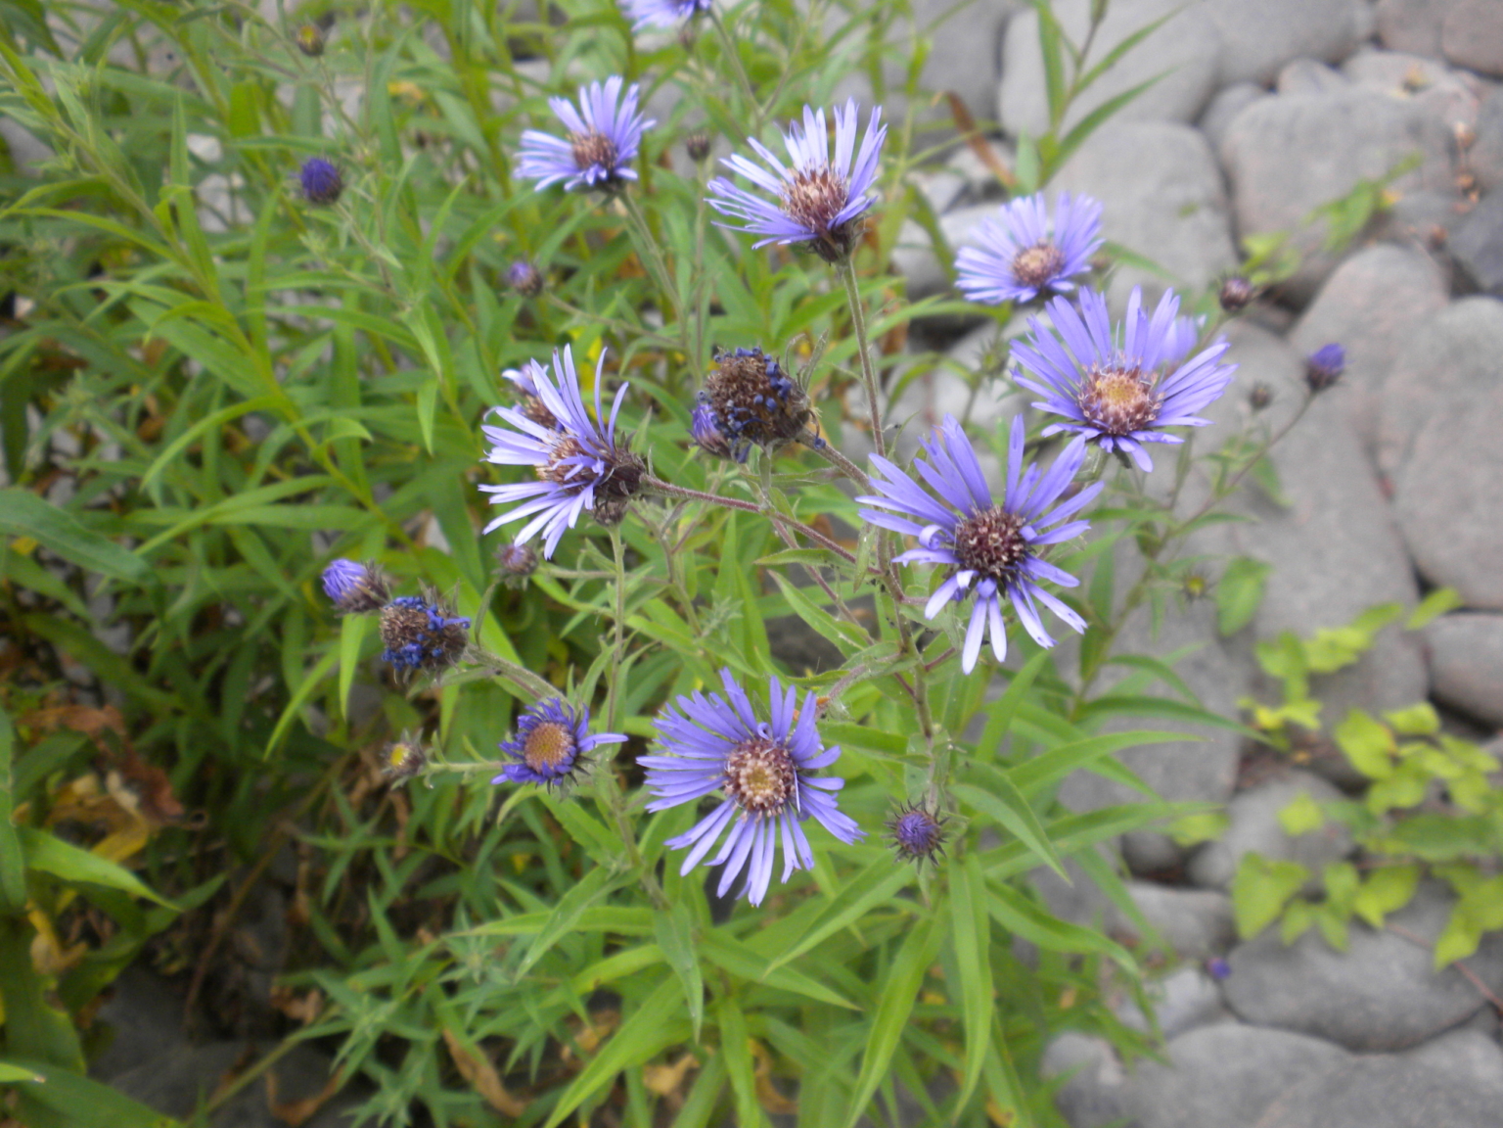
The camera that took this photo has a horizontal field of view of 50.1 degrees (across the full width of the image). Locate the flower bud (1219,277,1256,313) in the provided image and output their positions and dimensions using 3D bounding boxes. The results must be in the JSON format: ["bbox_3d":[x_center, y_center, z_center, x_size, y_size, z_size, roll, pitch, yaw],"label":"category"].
[{"bbox_3d":[0.148,-0.082,0.490,0.011,0.012,0.011,14,35,-11],"label":"flower bud"}]

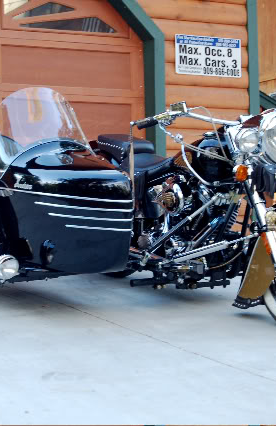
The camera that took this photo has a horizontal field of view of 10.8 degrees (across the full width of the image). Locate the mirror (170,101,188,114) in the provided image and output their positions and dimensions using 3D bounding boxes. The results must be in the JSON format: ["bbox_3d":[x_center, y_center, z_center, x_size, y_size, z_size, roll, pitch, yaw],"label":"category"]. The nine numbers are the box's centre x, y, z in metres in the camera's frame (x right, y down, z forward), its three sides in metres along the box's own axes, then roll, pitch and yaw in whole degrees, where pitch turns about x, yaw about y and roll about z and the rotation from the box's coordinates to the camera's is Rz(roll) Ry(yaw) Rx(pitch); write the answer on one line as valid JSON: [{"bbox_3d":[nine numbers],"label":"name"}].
[{"bbox_3d":[0.214,-0.536,7.451,0.085,0.065,0.050,6,7,26],"label":"mirror"}]

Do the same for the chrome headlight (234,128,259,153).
[{"bbox_3d":[0.527,-0.352,7.102,0.125,0.125,0.090,-2,8,-32],"label":"chrome headlight"}]

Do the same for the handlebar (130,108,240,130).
[{"bbox_3d":[0.475,-0.478,7.563,0.920,0.135,0.450,-2,8,-32],"label":"handlebar"}]

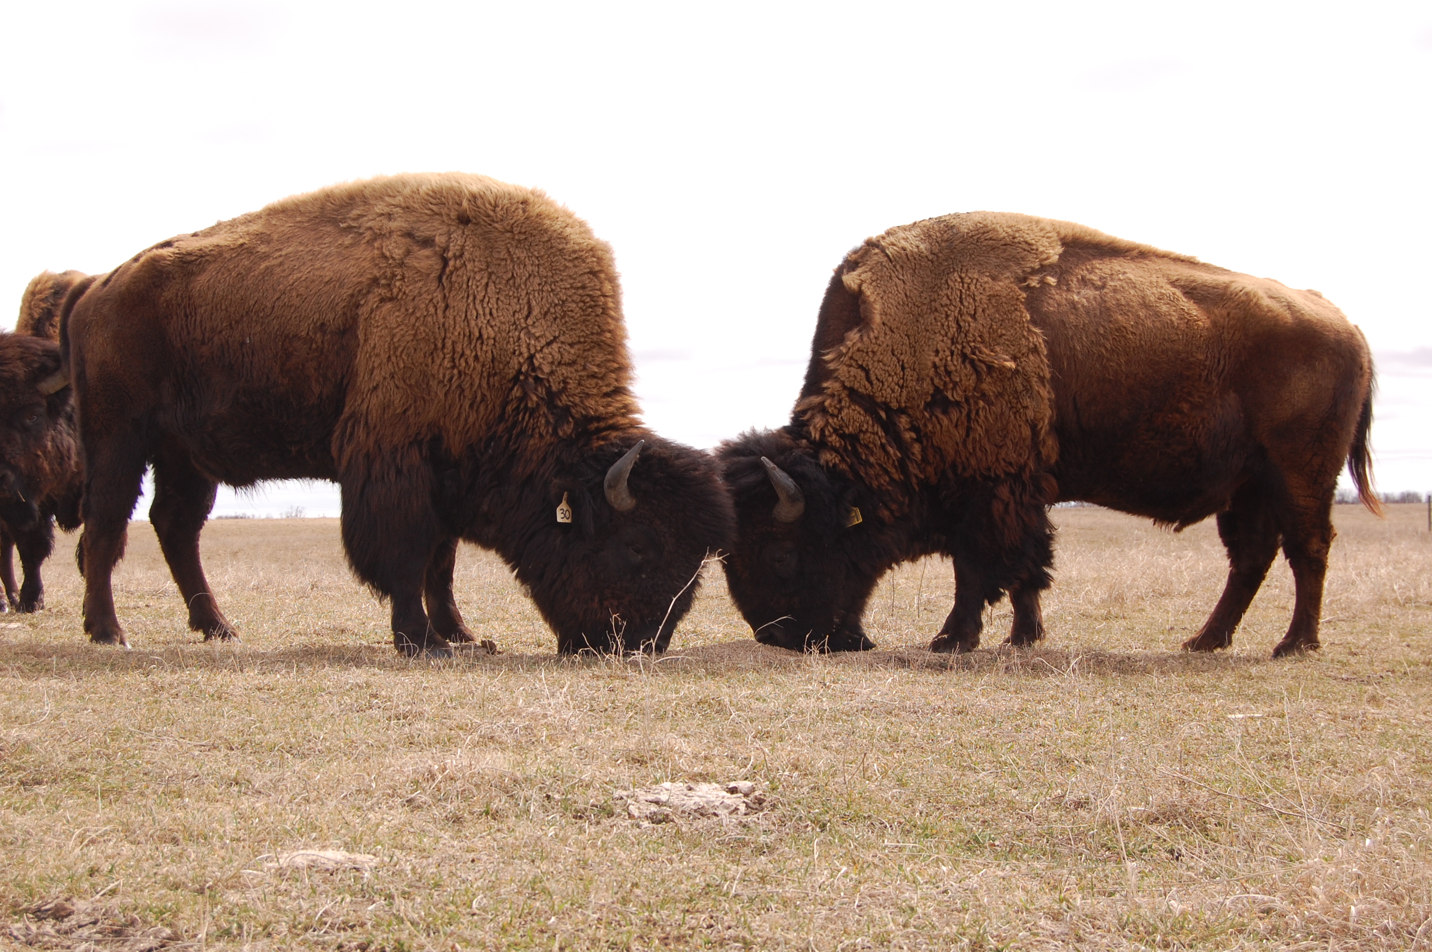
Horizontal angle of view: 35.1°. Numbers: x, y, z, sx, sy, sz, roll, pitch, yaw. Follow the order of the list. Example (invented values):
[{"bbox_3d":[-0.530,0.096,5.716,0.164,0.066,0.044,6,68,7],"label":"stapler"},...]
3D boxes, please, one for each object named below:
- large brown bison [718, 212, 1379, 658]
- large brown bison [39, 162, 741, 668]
[{"bbox_3d":[1.170,-0.163,8.120,2.330,1.570,0.720,-1,-1,5],"label":"large brown bison"},{"bbox_3d":[-1.240,-0.243,8.500,2.620,1.770,0.800,-1,-1,8],"label":"large brown bison"}]

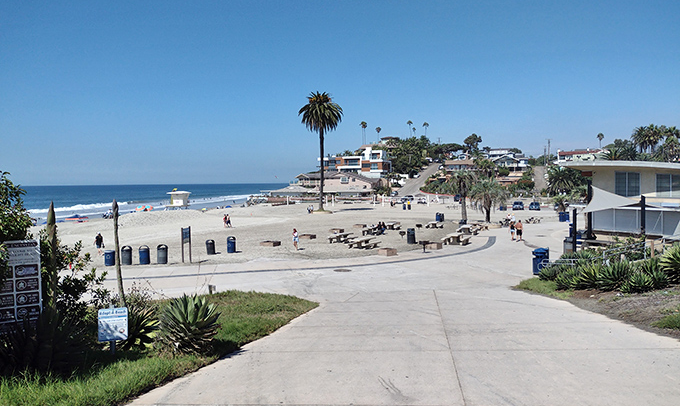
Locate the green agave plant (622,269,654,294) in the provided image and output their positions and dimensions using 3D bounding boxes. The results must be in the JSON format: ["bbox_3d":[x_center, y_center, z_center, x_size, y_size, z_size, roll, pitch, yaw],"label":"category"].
[{"bbox_3d":[9.342,2.488,16.600,1.020,0.760,1.020,-1,2,0],"label":"green agave plant"}]

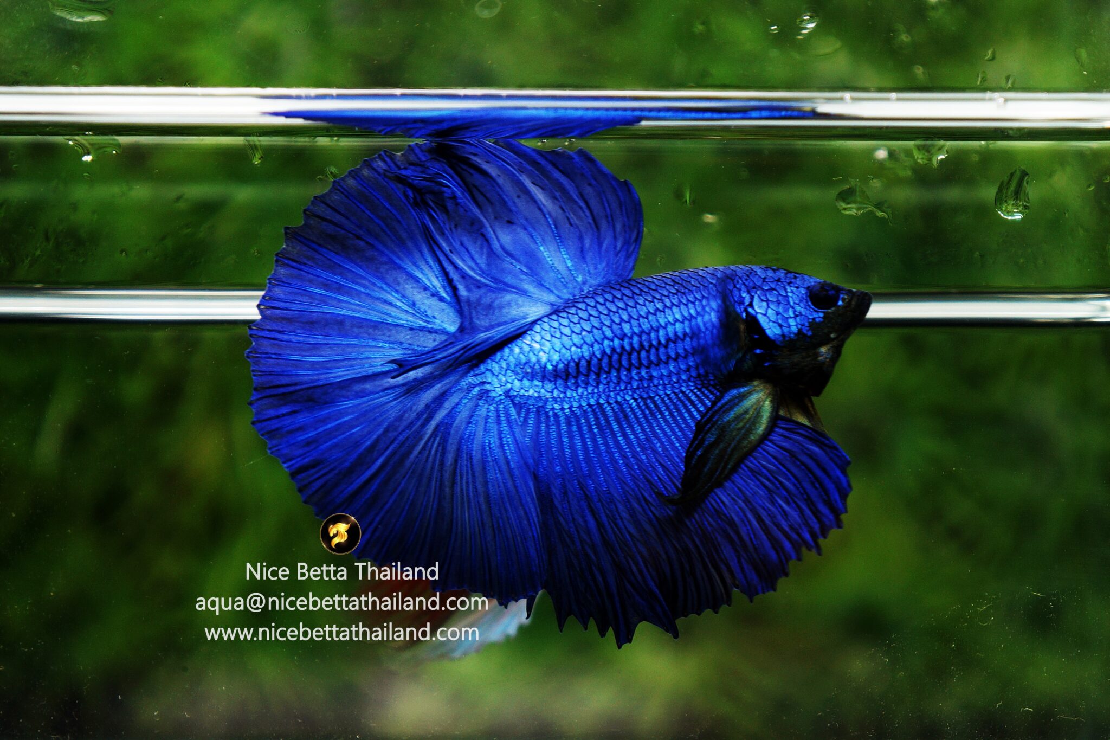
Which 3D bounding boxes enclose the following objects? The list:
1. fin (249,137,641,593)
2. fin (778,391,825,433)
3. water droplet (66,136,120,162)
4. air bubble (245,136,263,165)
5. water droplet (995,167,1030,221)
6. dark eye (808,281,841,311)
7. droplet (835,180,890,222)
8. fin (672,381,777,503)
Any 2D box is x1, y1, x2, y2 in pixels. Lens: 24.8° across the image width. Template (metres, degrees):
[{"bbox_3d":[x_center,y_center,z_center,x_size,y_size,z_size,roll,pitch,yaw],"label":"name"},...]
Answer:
[{"bbox_3d":[-0.012,0.000,0.285,0.045,0.052,0.012,0,0,0],"label":"fin"},{"bbox_3d":[0.027,0.005,0.271,0.005,0.007,0.003,-23,0,0],"label":"fin"},{"bbox_3d":[-0.052,-0.025,0.285,0.006,0.003,0.002,0,0,0],"label":"water droplet"},{"bbox_3d":[-0.034,-0.025,0.285,0.002,0.003,0.002,0,0,0],"label":"air bubble"},{"bbox_3d":[0.052,-0.020,0.285,0.004,0.006,0.002,0,0,0],"label":"water droplet"},{"bbox_3d":[0.028,-0.008,0.267,0.003,0.003,0.003,0,0,-9],"label":"dark eye"},{"bbox_3d":[0.035,-0.019,0.285,0.006,0.005,0.002,0,0,0],"label":"droplet"},{"bbox_3d":[0.018,0.008,0.266,0.007,0.017,0.003,44,0,0],"label":"fin"}]

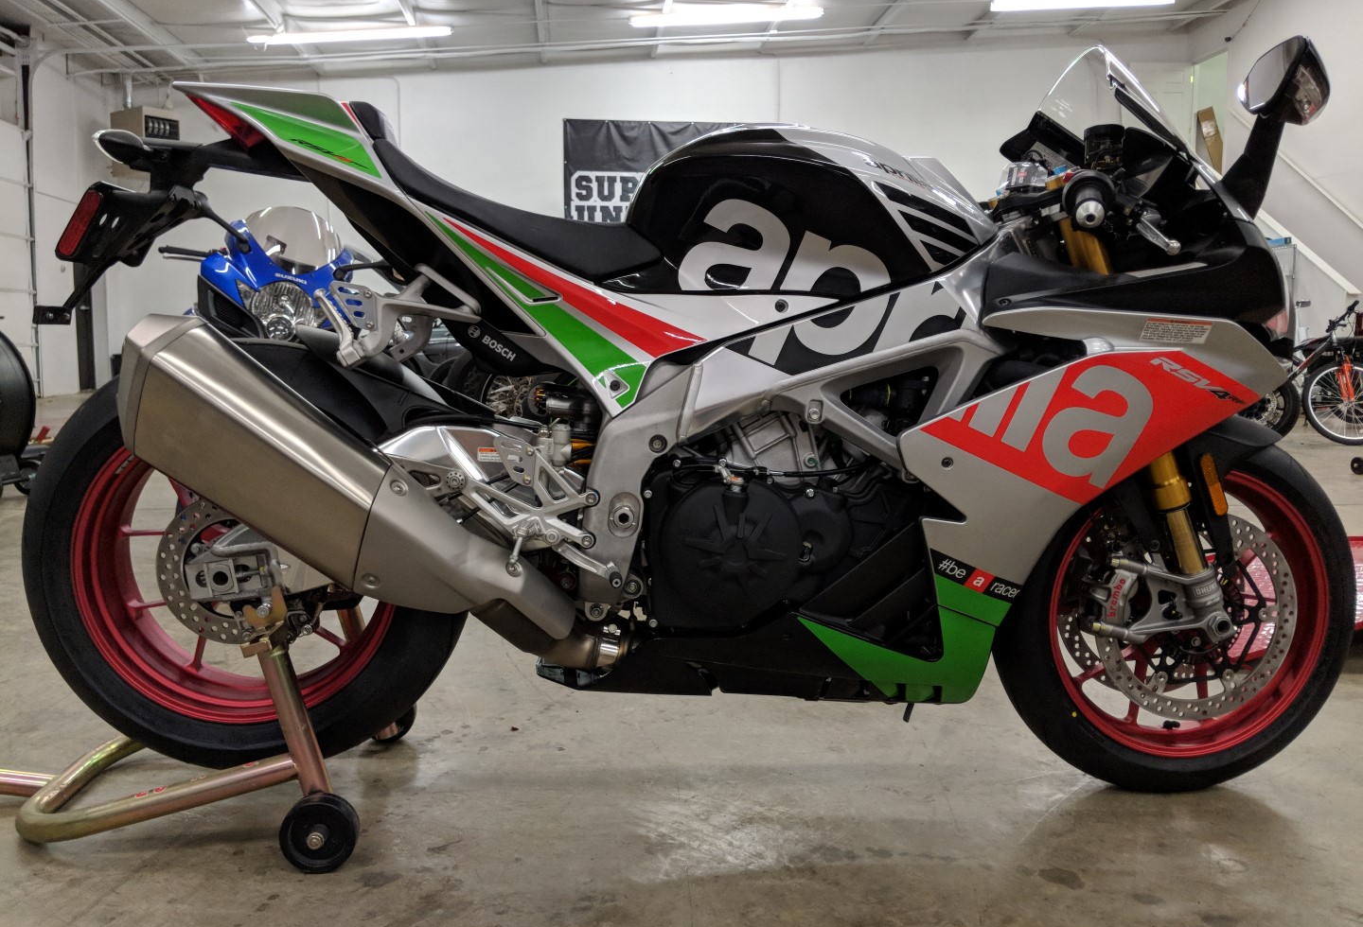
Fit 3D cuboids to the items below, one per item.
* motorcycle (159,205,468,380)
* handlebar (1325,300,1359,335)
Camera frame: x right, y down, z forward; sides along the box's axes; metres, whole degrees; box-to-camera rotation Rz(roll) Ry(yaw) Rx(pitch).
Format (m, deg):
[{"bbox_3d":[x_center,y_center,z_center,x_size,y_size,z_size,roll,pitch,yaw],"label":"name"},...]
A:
[{"bbox_3d":[-1.595,-0.316,3.827,0.730,1.130,2.040,10,1,-28],"label":"motorcycle"},{"bbox_3d":[5.380,-1.200,8.650,0.140,0.110,0.600,1,-15,7],"label":"handlebar"}]

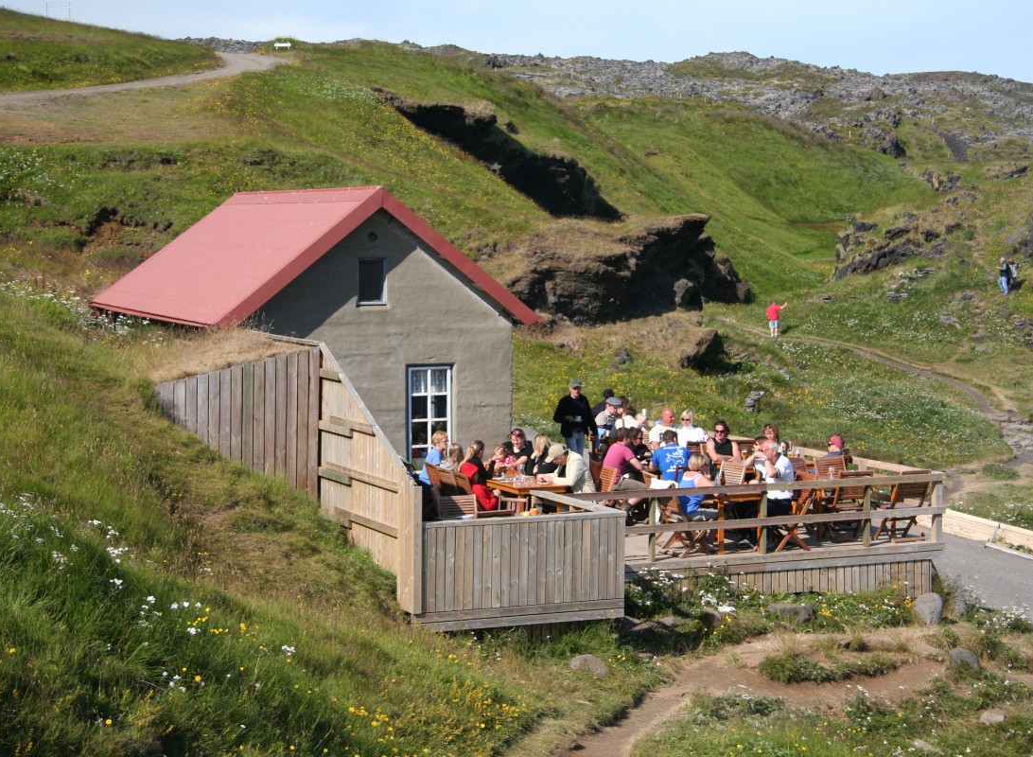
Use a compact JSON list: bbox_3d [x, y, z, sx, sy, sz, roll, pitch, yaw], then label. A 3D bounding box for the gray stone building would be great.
[{"bbox_3d":[-3.552,-0.682,36.538,5.170,4.850,7.800,-2,4,-24],"label":"gray stone building"}]

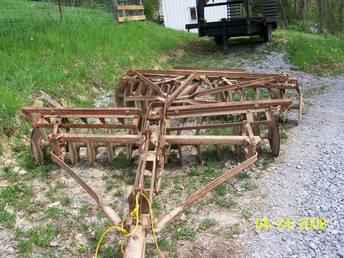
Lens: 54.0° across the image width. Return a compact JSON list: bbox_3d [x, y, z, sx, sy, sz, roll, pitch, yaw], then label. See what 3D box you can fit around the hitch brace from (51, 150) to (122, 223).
[{"bbox_3d":[-0.718,0.419,2.647,0.065,0.060,1.196,-16,27,-35],"label":"hitch brace"}]

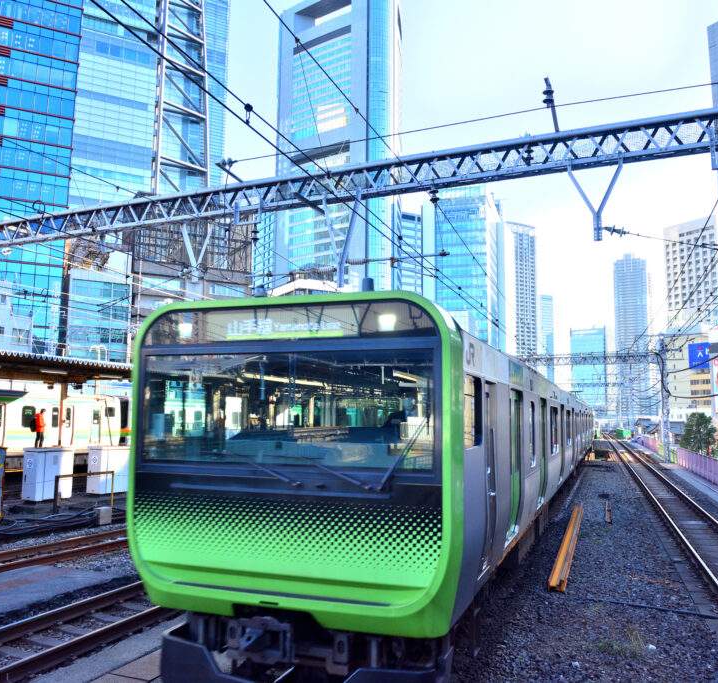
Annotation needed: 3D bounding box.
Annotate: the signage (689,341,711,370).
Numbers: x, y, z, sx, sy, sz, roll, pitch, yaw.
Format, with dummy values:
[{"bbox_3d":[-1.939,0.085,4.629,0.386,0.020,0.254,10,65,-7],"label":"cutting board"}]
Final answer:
[{"bbox_3d":[107.547,4.566,215.000,7.000,7.700,0.600,-2,-7,25],"label":"signage"}]

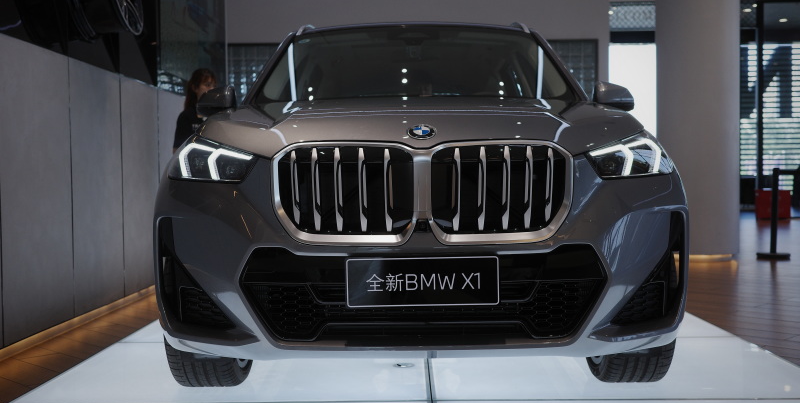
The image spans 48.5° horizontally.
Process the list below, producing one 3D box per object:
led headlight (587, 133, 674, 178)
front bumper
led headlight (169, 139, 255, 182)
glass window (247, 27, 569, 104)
[{"bbox_3d":[0.749,-0.155,2.851,0.360,0.155,0.380,-1,2,0],"label":"led headlight"},{"bbox_3d":[0.066,0.155,2.745,1.790,0.610,0.520,-1,2,0],"label":"front bumper"},{"bbox_3d":[-0.621,-0.140,2.862,0.360,0.155,0.380,-1,2,0],"label":"led headlight"},{"bbox_3d":[0.070,-0.593,4.139,1.440,0.170,0.880,-1,36,0],"label":"glass window"}]

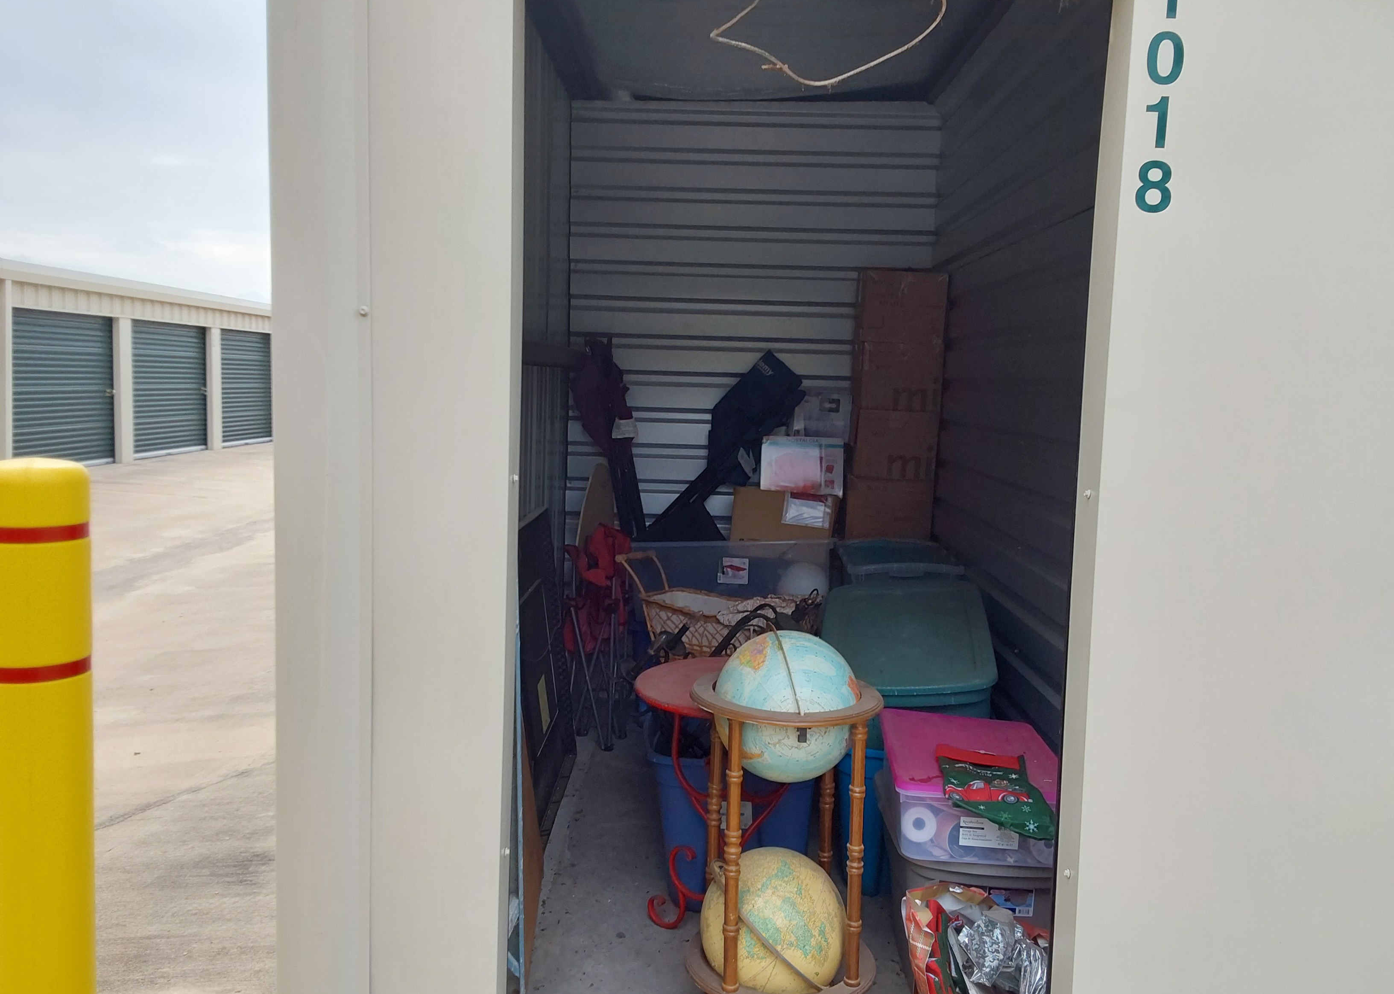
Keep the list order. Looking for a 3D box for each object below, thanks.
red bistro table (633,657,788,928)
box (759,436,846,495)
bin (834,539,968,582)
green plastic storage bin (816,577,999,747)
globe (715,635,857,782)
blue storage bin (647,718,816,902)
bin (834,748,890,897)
[{"bbox_3d":[0.112,0.790,2.827,0.560,0.670,0.560,1,6,0],"label":"red bistro table"},{"bbox_3d":[0.408,-0.120,4.217,0.300,0.200,0.220,3,6,13],"label":"box"},{"bbox_3d":[0.690,0.258,3.917,0.380,0.120,0.560,2,6,2],"label":"bin"},{"bbox_3d":[0.588,0.563,3.254,0.465,0.400,0.620,2,20,6],"label":"green plastic storage bin"},{"bbox_3d":[0.184,0.435,2.342,0.305,0.305,0.305,1,6,0],"label":"globe"},{"bbox_3d":[0.085,0.873,3.237,0.440,0.420,0.580,1,6,0],"label":"blue storage bin"},{"bbox_3d":[0.584,0.875,3.328,0.430,0.420,0.580,2,6,2],"label":"bin"}]

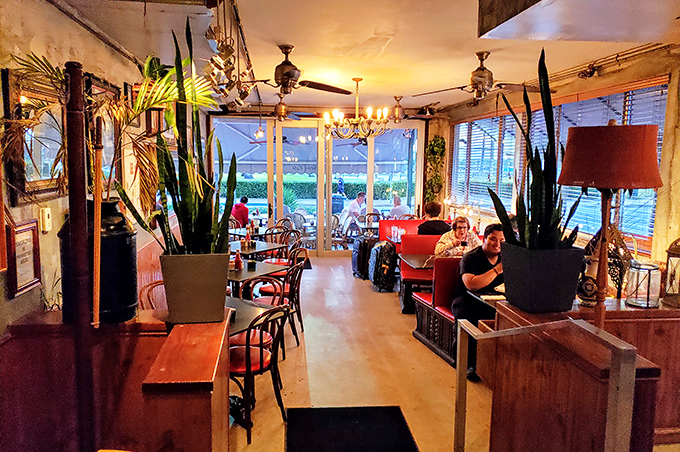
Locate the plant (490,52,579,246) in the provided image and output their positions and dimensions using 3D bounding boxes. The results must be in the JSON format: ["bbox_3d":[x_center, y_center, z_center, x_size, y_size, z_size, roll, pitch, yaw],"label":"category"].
[{"bbox_3d":[1.100,-0.419,2.839,0.460,1.075,0.370,0,7,-7],"label":"plant"}]

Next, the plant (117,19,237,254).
[{"bbox_3d":[-0.834,-0.453,2.652,0.570,1.184,0.440,0,7,-7],"label":"plant"}]

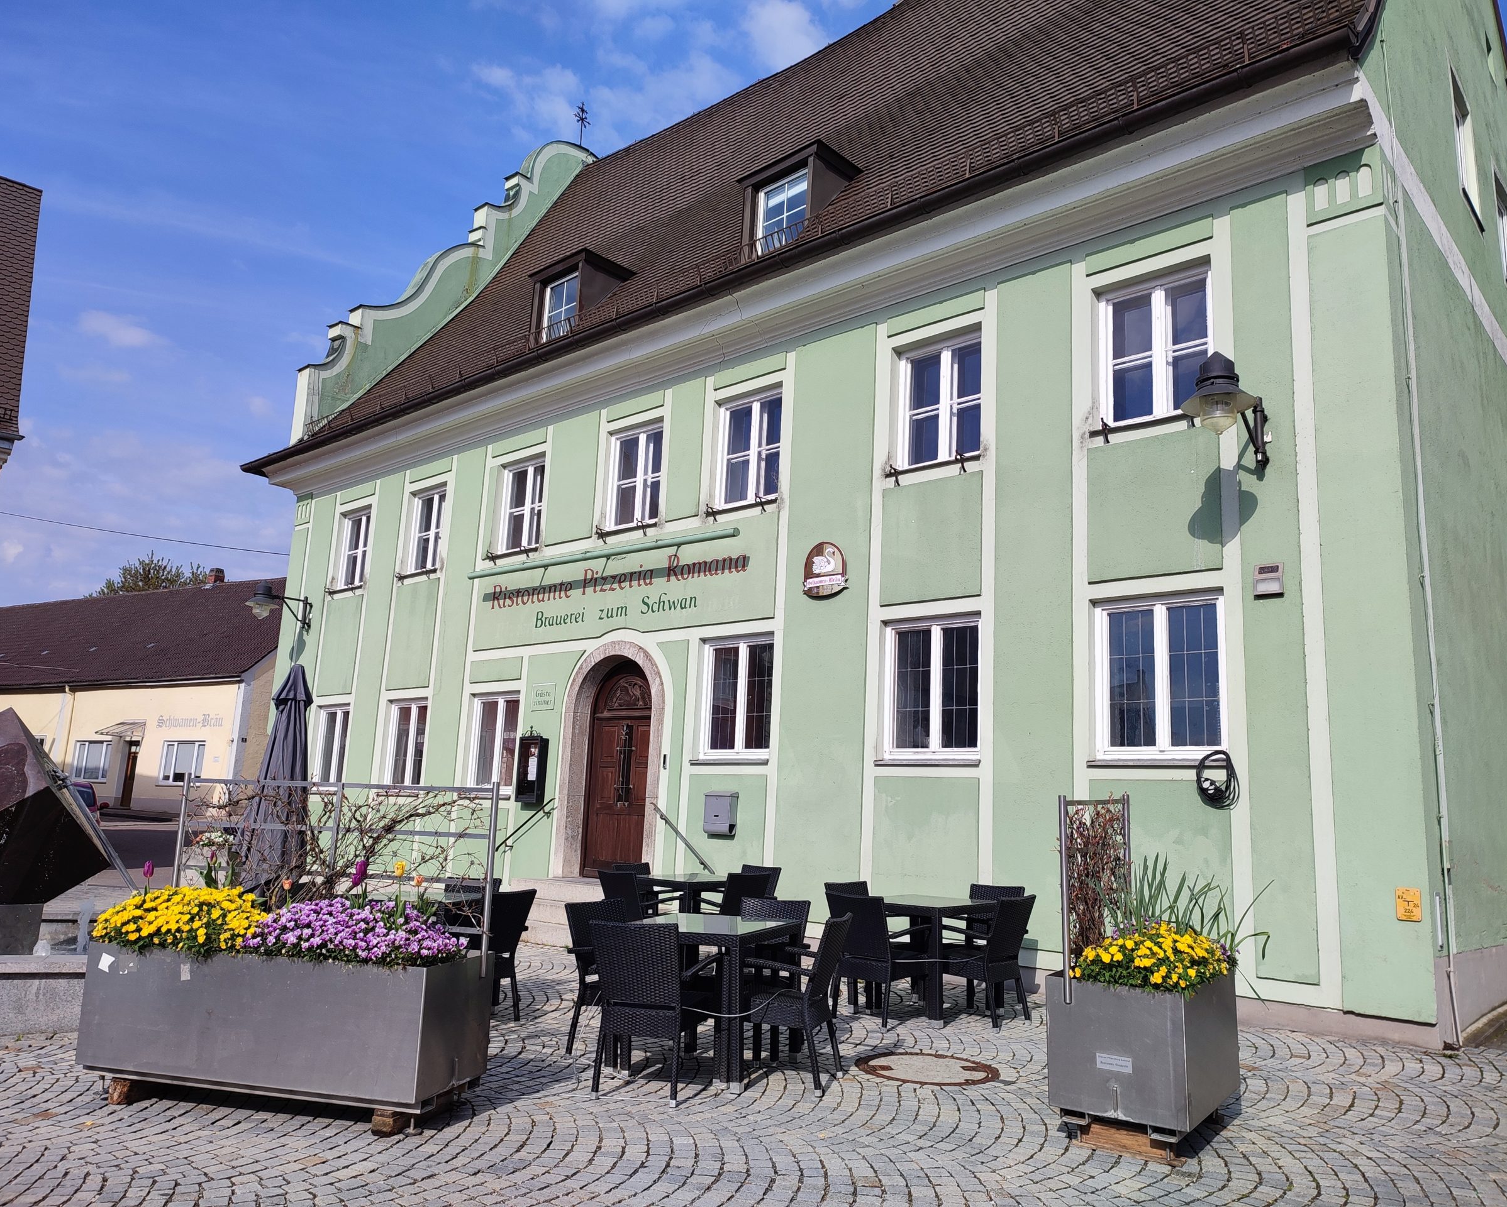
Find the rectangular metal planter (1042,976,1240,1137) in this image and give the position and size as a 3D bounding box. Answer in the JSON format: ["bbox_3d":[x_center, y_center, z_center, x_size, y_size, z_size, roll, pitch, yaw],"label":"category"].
[{"bbox_3d":[1.737,1.929,5.148,0.578,0.567,0.850,-5,-11,35],"label":"rectangular metal planter"}]

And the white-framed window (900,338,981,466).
[{"bbox_3d":[1.720,-1.780,10.497,0.922,1.102,0.150,-7,-15,42],"label":"white-framed window"}]

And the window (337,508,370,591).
[{"bbox_3d":[-6.005,-0.818,17.808,0.940,1.140,0.100,-7,-15,42],"label":"window"}]

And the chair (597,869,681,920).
[{"bbox_3d":[-0.990,2.655,9.705,0.560,0.830,0.570,-7,-13,38],"label":"chair"}]

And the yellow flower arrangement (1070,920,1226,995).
[{"bbox_3d":[1.883,1.693,5.519,0.540,0.250,0.920,-5,-12,33],"label":"yellow flower arrangement"}]

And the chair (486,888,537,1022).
[{"bbox_3d":[-1.741,2.177,7.123,0.560,0.845,0.560,-5,-13,34],"label":"chair"}]

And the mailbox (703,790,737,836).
[{"bbox_3d":[-0.297,2.042,11.283,0.381,0.415,0.130,-7,-15,42],"label":"mailbox"}]

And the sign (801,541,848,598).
[{"bbox_3d":[0.652,-0.328,11.066,0.560,0.570,0.060,-7,-15,42],"label":"sign"}]

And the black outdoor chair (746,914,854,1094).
[{"bbox_3d":[0.189,2.065,6.109,0.560,0.845,0.560,-1,-12,18],"label":"black outdoor chair"}]

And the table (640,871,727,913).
[{"bbox_3d":[-0.596,2.753,9.993,0.800,0.750,0.800,-7,-15,39],"label":"table"}]

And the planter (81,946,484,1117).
[{"bbox_3d":[-2.204,1.931,5.493,1.815,0.590,0.600,-1,-10,17],"label":"planter"}]

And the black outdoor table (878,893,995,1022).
[{"bbox_3d":[1.198,2.441,8.032,0.800,0.740,0.800,10,-14,-44],"label":"black outdoor table"}]

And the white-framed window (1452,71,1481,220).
[{"bbox_3d":[6.641,-4.254,10.957,0.140,1.130,0.880,-7,-15,42],"label":"white-framed window"}]

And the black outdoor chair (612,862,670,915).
[{"bbox_3d":[-0.922,2.741,10.263,0.560,0.845,0.560,-7,-15,39],"label":"black outdoor chair"}]

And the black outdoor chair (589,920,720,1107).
[{"bbox_3d":[-0.490,1.972,5.719,0.560,0.830,0.570,-3,-10,19],"label":"black outdoor chair"}]

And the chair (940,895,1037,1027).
[{"bbox_3d":[1.530,2.350,7.693,0.570,0.840,0.570,-8,-13,42],"label":"chair"}]

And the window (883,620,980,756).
[{"bbox_3d":[1.572,0.750,10.030,1.018,1.182,0.150,-7,-15,42],"label":"window"}]

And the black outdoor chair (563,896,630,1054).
[{"bbox_3d":[-0.732,2.120,6.566,0.570,0.840,0.570,-7,-13,40],"label":"black outdoor chair"}]

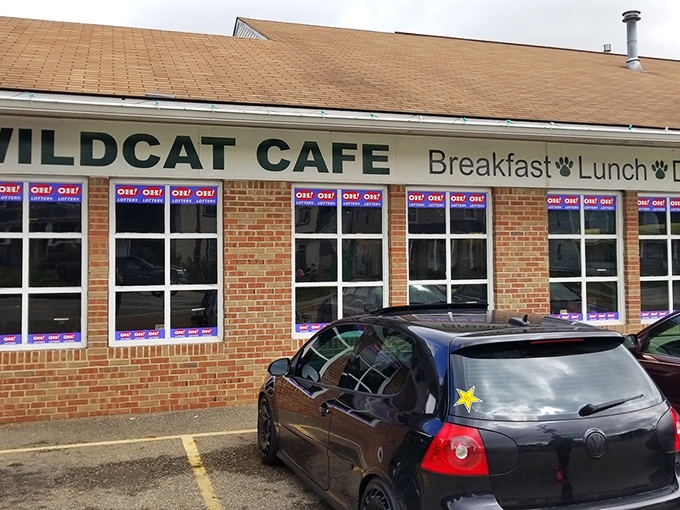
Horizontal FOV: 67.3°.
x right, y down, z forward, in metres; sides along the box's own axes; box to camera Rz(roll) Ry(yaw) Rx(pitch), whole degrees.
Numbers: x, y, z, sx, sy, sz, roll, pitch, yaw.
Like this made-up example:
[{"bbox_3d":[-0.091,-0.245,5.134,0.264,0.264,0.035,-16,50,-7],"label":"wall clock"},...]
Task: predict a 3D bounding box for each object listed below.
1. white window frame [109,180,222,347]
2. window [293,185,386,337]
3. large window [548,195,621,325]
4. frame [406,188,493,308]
[{"bbox_3d":[-1.997,0.080,5.910,1.248,1.893,0.100,0,-2,-12],"label":"white window frame"},{"bbox_3d":[-0.007,0.073,6.341,1.248,1.893,0.100,0,-2,-12],"label":"window"},{"bbox_3d":[3.379,0.061,7.075,1.248,1.893,0.100,0,-2,-12],"label":"large window"},{"bbox_3d":[1.403,0.068,6.647,1.248,1.893,0.100,0,-2,-12],"label":"frame"}]

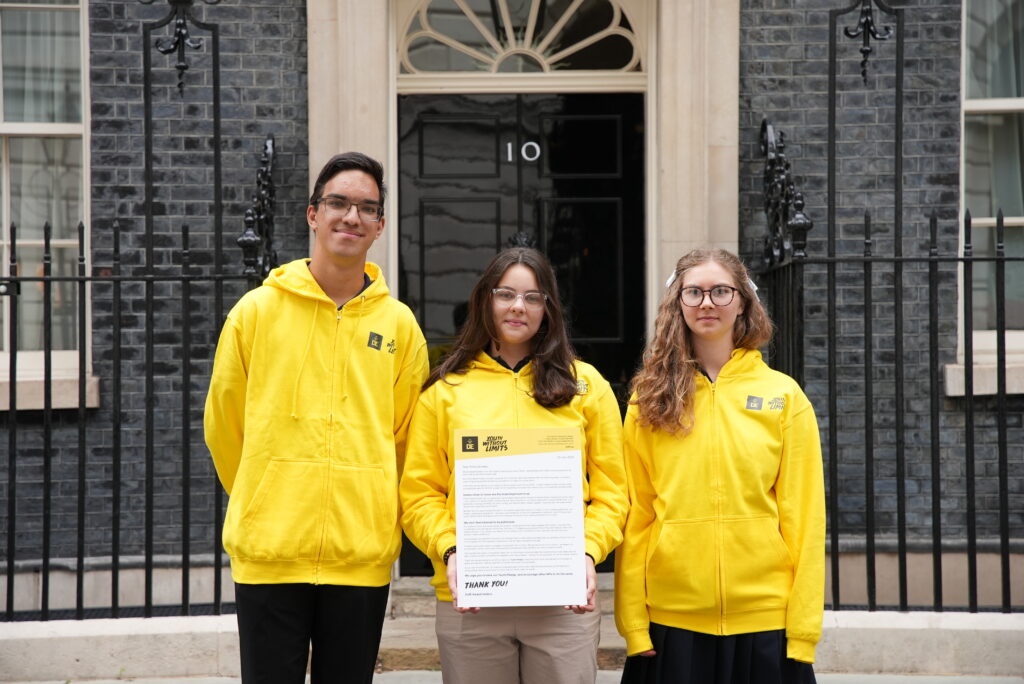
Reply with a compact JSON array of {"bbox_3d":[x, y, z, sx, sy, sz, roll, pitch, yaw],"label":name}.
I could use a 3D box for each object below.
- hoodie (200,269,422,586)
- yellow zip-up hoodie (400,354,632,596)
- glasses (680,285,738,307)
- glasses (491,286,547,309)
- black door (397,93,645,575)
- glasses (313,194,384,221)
[{"bbox_3d":[-0.451,0.186,4.600,0.530,0.750,0.350,0,-1,-10],"label":"hoodie"},{"bbox_3d":[0.006,0.318,4.770,0.540,0.600,0.370,0,-1,2],"label":"yellow zip-up hoodie"},{"bbox_3d":[0.497,-0.113,4.960,0.140,0.050,0.140,0,-1,10],"label":"glasses"},{"bbox_3d":[0.022,-0.104,4.770,0.137,0.046,0.140,7,-1,2],"label":"glasses"},{"bbox_3d":[0.043,-0.040,9.500,1.178,2.300,0.070,0,-1,1],"label":"black door"},{"bbox_3d":[-0.378,-0.296,4.520,0.147,0.045,0.140,11,-1,-14],"label":"glasses"}]

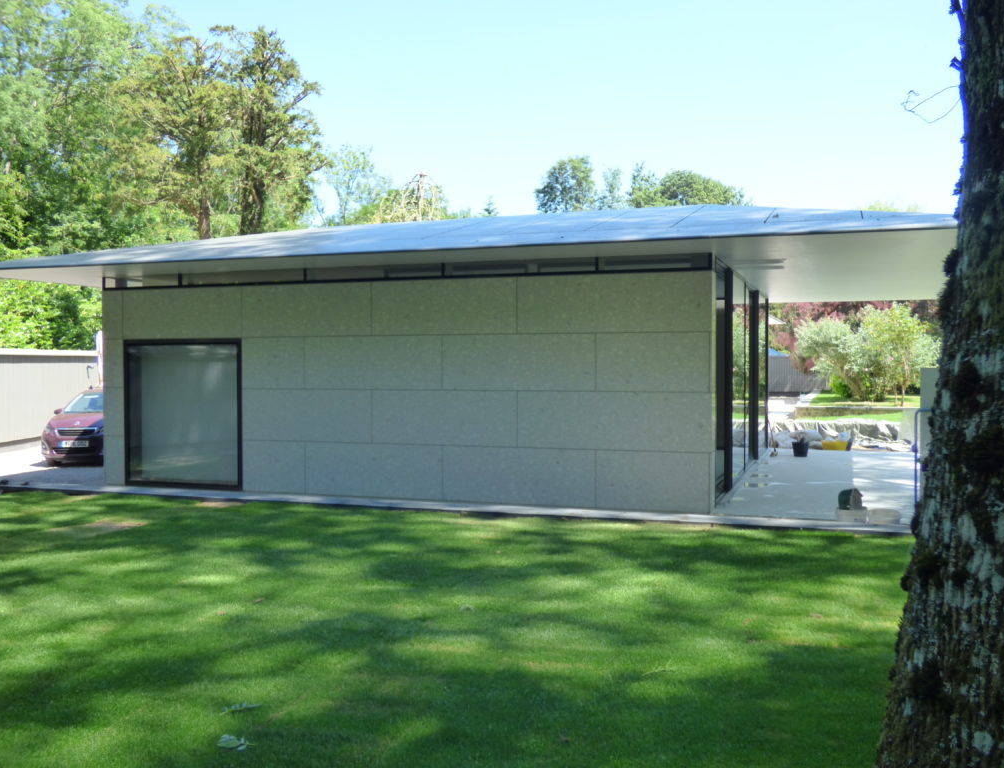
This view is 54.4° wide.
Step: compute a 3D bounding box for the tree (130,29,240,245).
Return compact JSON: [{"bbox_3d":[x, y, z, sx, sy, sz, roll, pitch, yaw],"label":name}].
[{"bbox_3d":[-11.071,-5.551,34.165,4.200,13.390,4.200,0,1,0],"label":"tree"}]

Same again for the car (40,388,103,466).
[{"bbox_3d":[-8.200,0.825,20.600,1.820,1.460,4.250,0,1,-3],"label":"car"}]

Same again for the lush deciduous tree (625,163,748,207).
[{"bbox_3d":[8.712,-4.758,46.137,5.700,11.080,5.700,0,1,0],"label":"lush deciduous tree"}]

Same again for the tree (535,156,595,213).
[{"bbox_3d":[3.093,-5.219,48.147,3.600,11.940,3.600,0,1,0],"label":"tree"}]

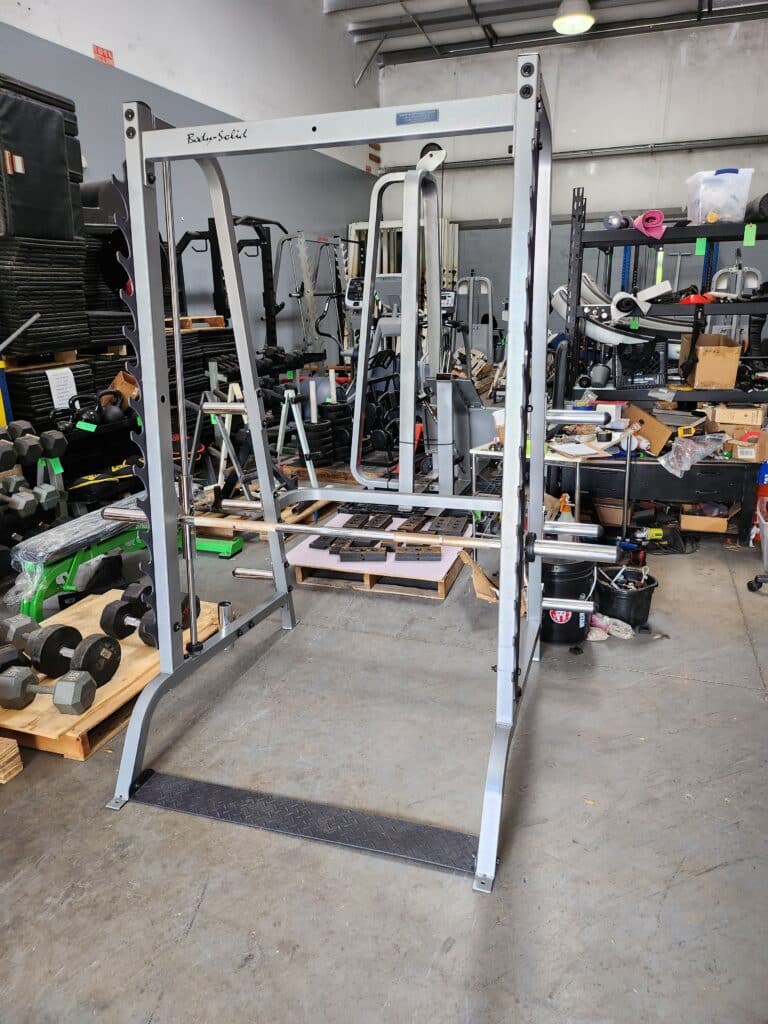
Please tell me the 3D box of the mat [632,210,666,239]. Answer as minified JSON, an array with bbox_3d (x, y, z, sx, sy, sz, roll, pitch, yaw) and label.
[{"bbox_3d":[1.635,-1.781,4.420,0.155,0.160,0.600,3,17,14],"label":"mat"}]

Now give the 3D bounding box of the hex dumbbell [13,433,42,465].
[{"bbox_3d":[-2.099,-0.397,4.000,0.320,0.140,0.145,19,16,13],"label":"hex dumbbell"}]

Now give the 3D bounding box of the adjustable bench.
[{"bbox_3d":[-1.469,0.205,4.019,0.680,0.449,1.357,4,18,17],"label":"adjustable bench"}]

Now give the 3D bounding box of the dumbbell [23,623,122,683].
[{"bbox_3d":[-1.229,0.572,2.830,0.291,0.208,0.208,5,18,21],"label":"dumbbell"}]

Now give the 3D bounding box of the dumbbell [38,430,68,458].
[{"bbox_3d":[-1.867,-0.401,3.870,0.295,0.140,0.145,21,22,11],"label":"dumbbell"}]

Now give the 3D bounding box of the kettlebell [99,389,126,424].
[{"bbox_3d":[-1.835,-0.713,4.800,0.180,0.260,0.165,-4,12,-20],"label":"kettlebell"}]

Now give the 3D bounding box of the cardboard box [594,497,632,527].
[{"bbox_3d":[1.868,0.004,5.780,0.260,0.200,0.220,-2,12,-10],"label":"cardboard box"}]

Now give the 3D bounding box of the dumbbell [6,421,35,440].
[{"bbox_3d":[-2.025,-0.441,4.150,0.320,0.140,0.145,19,16,13],"label":"dumbbell"}]

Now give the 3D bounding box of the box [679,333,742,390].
[{"bbox_3d":[2.705,-1.246,5.900,0.360,0.430,0.310,-1,12,-8],"label":"box"}]

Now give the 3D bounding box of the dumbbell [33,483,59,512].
[{"bbox_3d":[-1.979,-0.112,3.980,0.300,0.130,0.140,19,16,13],"label":"dumbbell"}]

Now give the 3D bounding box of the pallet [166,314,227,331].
[{"bbox_3d":[-2.062,-1.500,5.824,1.050,0.120,1.070,5,12,20],"label":"pallet"}]

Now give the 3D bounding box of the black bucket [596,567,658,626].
[{"bbox_3d":[1.186,0.423,3.482,0.283,0.208,0.283,4,18,17],"label":"black bucket"}]

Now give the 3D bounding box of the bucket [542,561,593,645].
[{"bbox_3d":[0.911,0.434,3.591,0.310,0.385,0.310,3,12,15],"label":"bucket"}]

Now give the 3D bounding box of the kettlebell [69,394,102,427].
[{"bbox_3d":[-1.927,-0.651,4.600,0.190,0.225,0.175,-8,18,-21],"label":"kettlebell"}]

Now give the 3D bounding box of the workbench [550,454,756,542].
[{"bbox_3d":[1.723,-0.145,4.729,1.228,0.542,0.580,2,17,10],"label":"workbench"}]

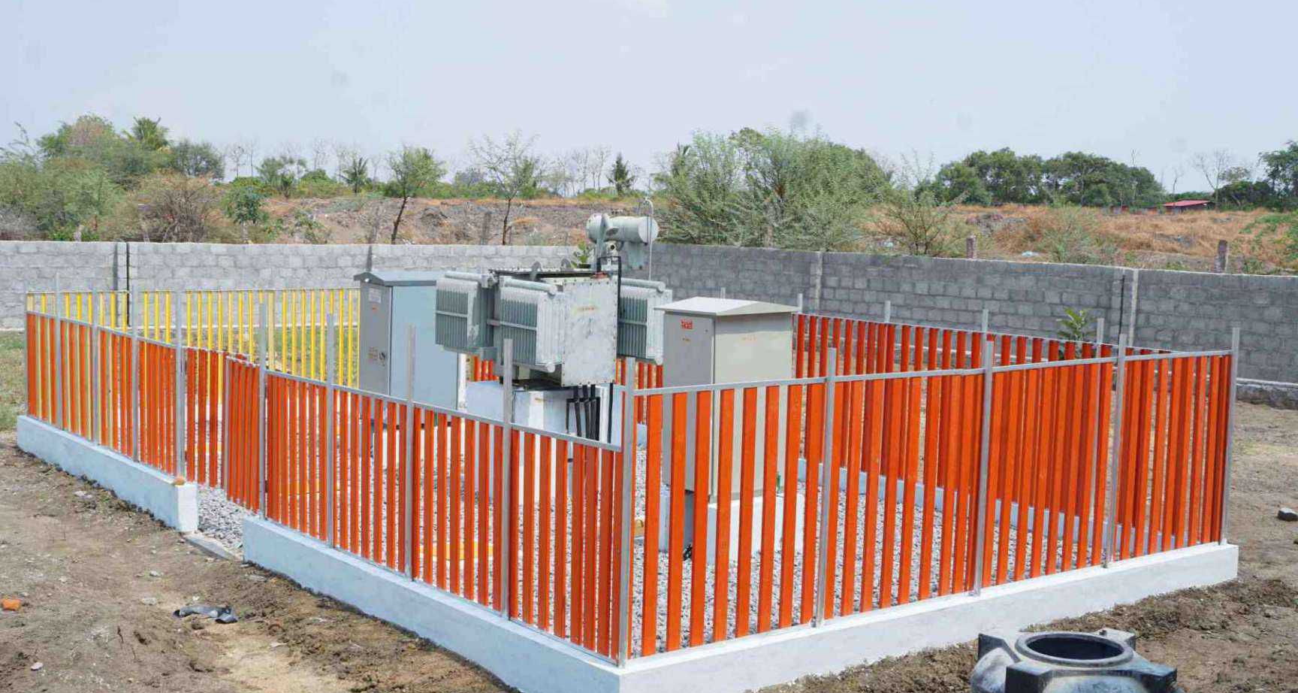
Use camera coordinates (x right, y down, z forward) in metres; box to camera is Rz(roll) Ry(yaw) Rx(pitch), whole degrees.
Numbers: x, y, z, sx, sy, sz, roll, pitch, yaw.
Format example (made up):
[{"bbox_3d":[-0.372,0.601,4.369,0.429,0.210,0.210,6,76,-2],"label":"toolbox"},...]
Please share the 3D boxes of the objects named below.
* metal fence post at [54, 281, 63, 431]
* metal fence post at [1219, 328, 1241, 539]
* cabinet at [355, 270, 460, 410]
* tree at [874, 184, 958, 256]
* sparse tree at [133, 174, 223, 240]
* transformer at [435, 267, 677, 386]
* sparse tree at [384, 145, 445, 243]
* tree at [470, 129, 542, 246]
[{"bbox_3d":[-5.748,0.047,13.654,0.045,1.498,0.045,-3,7,-38],"label":"metal fence post"},{"bbox_3d":[4.109,0.630,9.935,0.045,1.550,0.045,-3,7,-38],"label":"metal fence post"},{"bbox_3d":[-2.288,0.003,13.427,0.738,1.487,0.669,-3,7,-38],"label":"cabinet"},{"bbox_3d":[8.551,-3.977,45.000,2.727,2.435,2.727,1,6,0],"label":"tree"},{"bbox_3d":[-13.400,-3.781,40.000,2.453,2.367,2.453,1,6,0],"label":"sparse tree"},{"bbox_3d":[-0.869,-0.194,12.095,1.294,0.937,1.884,-2,7,-34],"label":"transformer"},{"bbox_3d":[-7.513,-4.708,45.000,1.948,3.442,1.948,1,6,0],"label":"sparse tree"},{"bbox_3d":[-4.560,-4.951,45.000,2.403,3.929,2.403,1,6,0],"label":"tree"}]

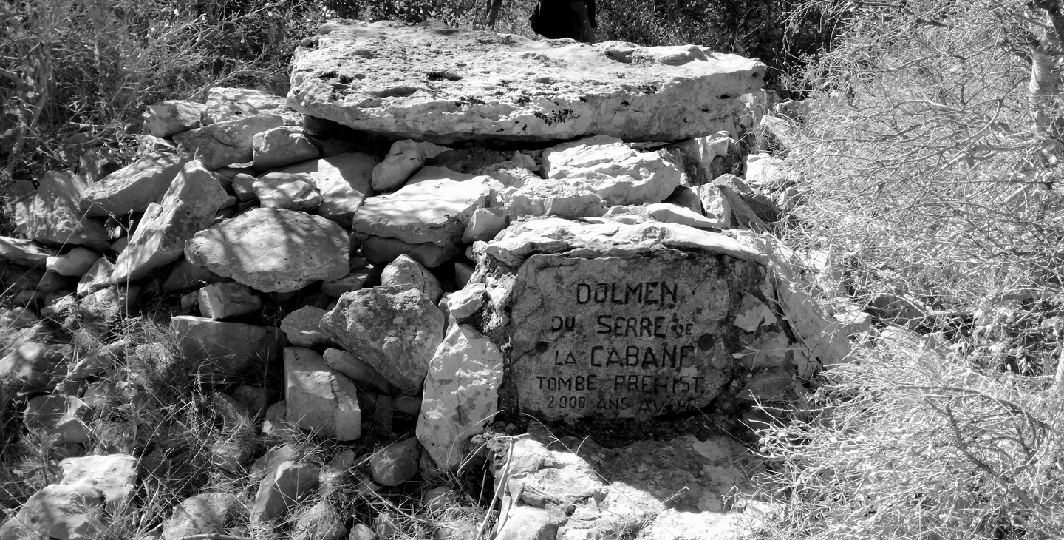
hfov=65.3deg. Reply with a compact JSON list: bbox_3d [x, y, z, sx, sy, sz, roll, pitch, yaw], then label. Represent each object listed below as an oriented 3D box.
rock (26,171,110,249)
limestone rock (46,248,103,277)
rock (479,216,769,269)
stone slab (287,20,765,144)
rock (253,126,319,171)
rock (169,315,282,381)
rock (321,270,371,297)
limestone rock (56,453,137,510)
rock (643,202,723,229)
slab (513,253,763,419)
[{"bbox_3d":[-1.982,-0.253,3.550,0.310,0.290,0.220,-9,22,-23],"label":"rock"},{"bbox_3d":[-1.906,-0.031,3.450,0.210,0.105,0.150,-12,23,-17],"label":"limestone rock"},{"bbox_3d":[0.316,-0.101,2.930,0.990,0.143,0.270,0,20,0],"label":"rock"},{"bbox_3d":[-0.031,-0.937,4.150,2.120,0.300,1.200,1,25,-3],"label":"stone slab"},{"bbox_3d":[-1.021,-0.504,3.450,0.265,0.165,0.190,-10,22,-12],"label":"rock"},{"bbox_3d":[-1.152,0.292,3.120,0.400,0.200,0.240,3,21,-1],"label":"rock"},{"bbox_3d":[-0.685,0.048,3.050,0.190,0.080,0.160,-5,20,-13],"label":"rock"},{"bbox_3d":[-1.310,0.631,2.500,0.220,0.110,0.160,-12,23,-29],"label":"limestone rock"},{"bbox_3d":[0.574,-0.208,3.150,0.270,0.080,0.160,9,21,24],"label":"rock"},{"bbox_3d":[0.339,0.232,2.930,0.846,0.583,0.150,0,15,0],"label":"slab"}]

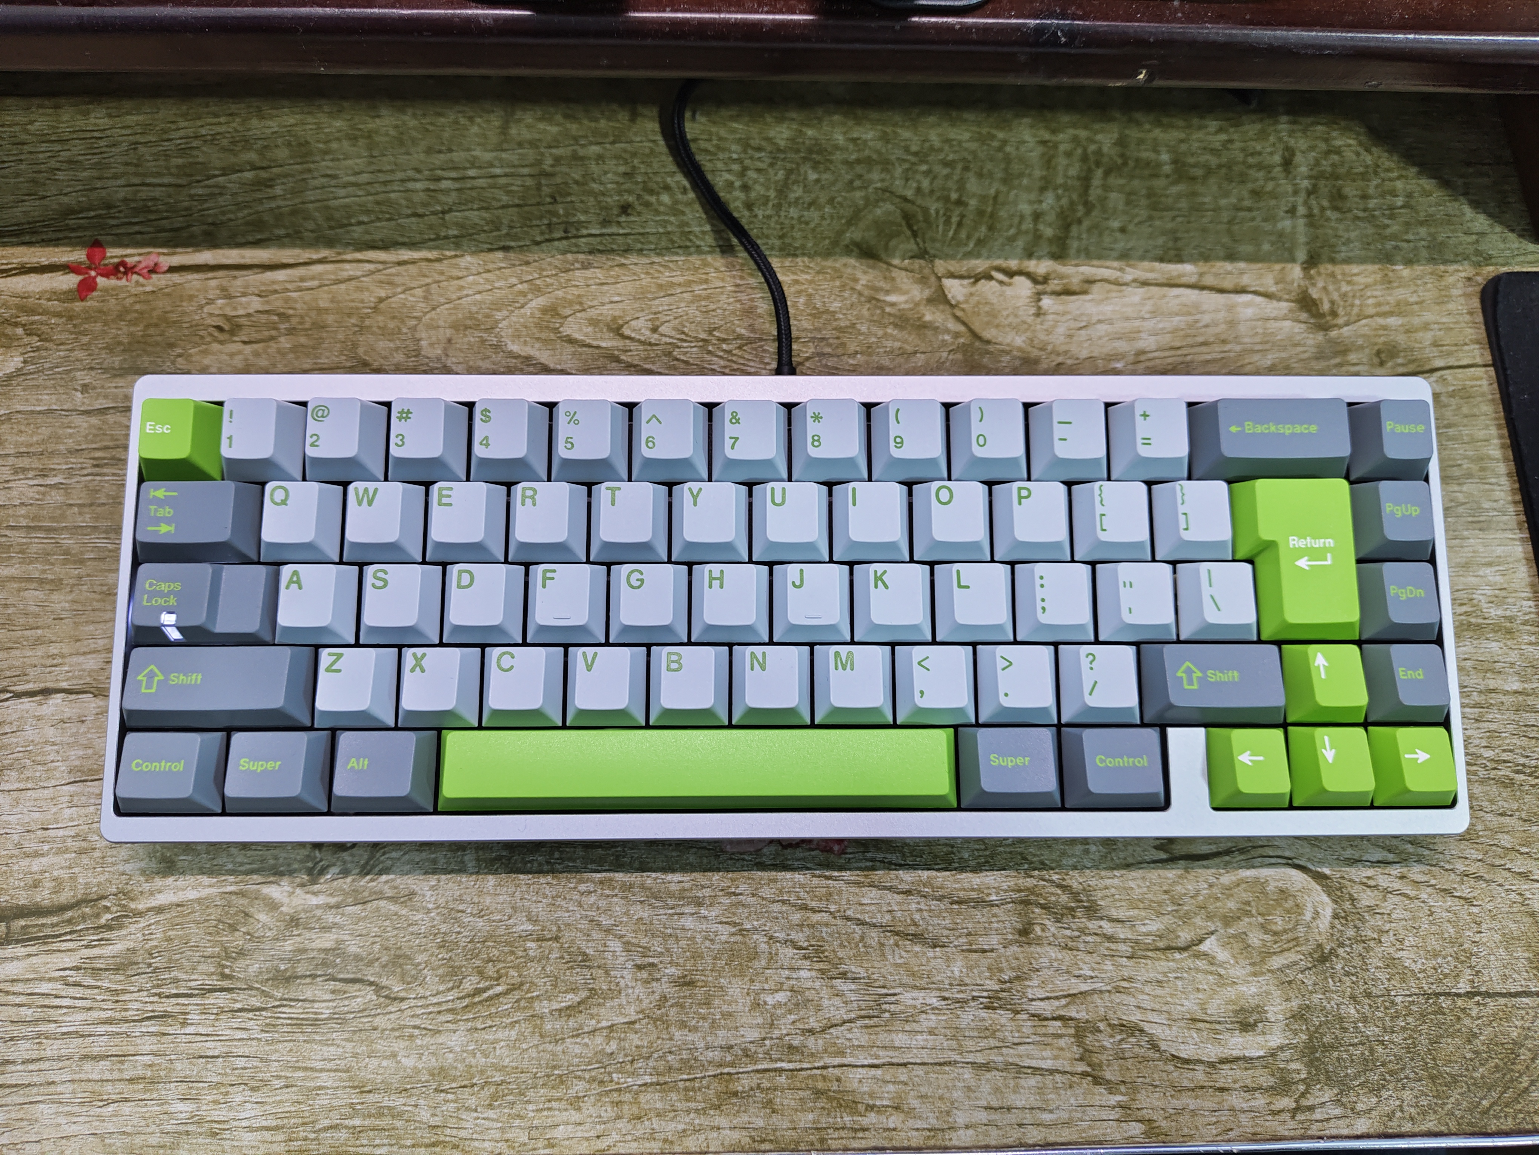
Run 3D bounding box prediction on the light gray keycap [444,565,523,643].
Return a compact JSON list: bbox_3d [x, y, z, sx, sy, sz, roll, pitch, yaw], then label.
[{"bbox_3d":[-0.066,0.006,0.245,0.018,0.007,0.018,0,83,-1],"label":"light gray keycap"}]

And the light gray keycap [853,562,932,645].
[{"bbox_3d":[0.029,0.006,0.246,0.018,0.007,0.018,0,83,-1],"label":"light gray keycap"}]

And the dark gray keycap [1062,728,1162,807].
[{"bbox_3d":[0.079,0.043,0.242,0.023,0.008,0.018,0,83,-1],"label":"dark gray keycap"}]

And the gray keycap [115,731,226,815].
[{"bbox_3d":[-0.135,0.044,0.238,0.023,0.008,0.018,0,83,-1],"label":"gray keycap"}]

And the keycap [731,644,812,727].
[{"bbox_3d":[0.001,0.024,0.243,0.018,0.008,0.018,0,82,-1],"label":"keycap"}]

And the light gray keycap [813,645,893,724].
[{"bbox_3d":[0.020,0.024,0.243,0.018,0.008,0.018,0,82,-1],"label":"light gray keycap"}]

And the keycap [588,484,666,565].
[{"bbox_3d":[-0.033,-0.013,0.247,0.018,0.007,0.018,0,83,-1],"label":"keycap"}]

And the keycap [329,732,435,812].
[{"bbox_3d":[-0.087,0.044,0.239,0.023,0.008,0.018,0,83,-1],"label":"keycap"}]

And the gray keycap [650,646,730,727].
[{"bbox_3d":[-0.018,0.025,0.243,0.018,0.007,0.018,0,82,-1],"label":"gray keycap"}]

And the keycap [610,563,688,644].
[{"bbox_3d":[-0.028,0.006,0.245,0.018,0.007,0.018,0,83,-1],"label":"keycap"}]

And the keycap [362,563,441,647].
[{"bbox_3d":[-0.085,0.006,0.245,0.018,0.007,0.018,0,82,-1],"label":"keycap"}]

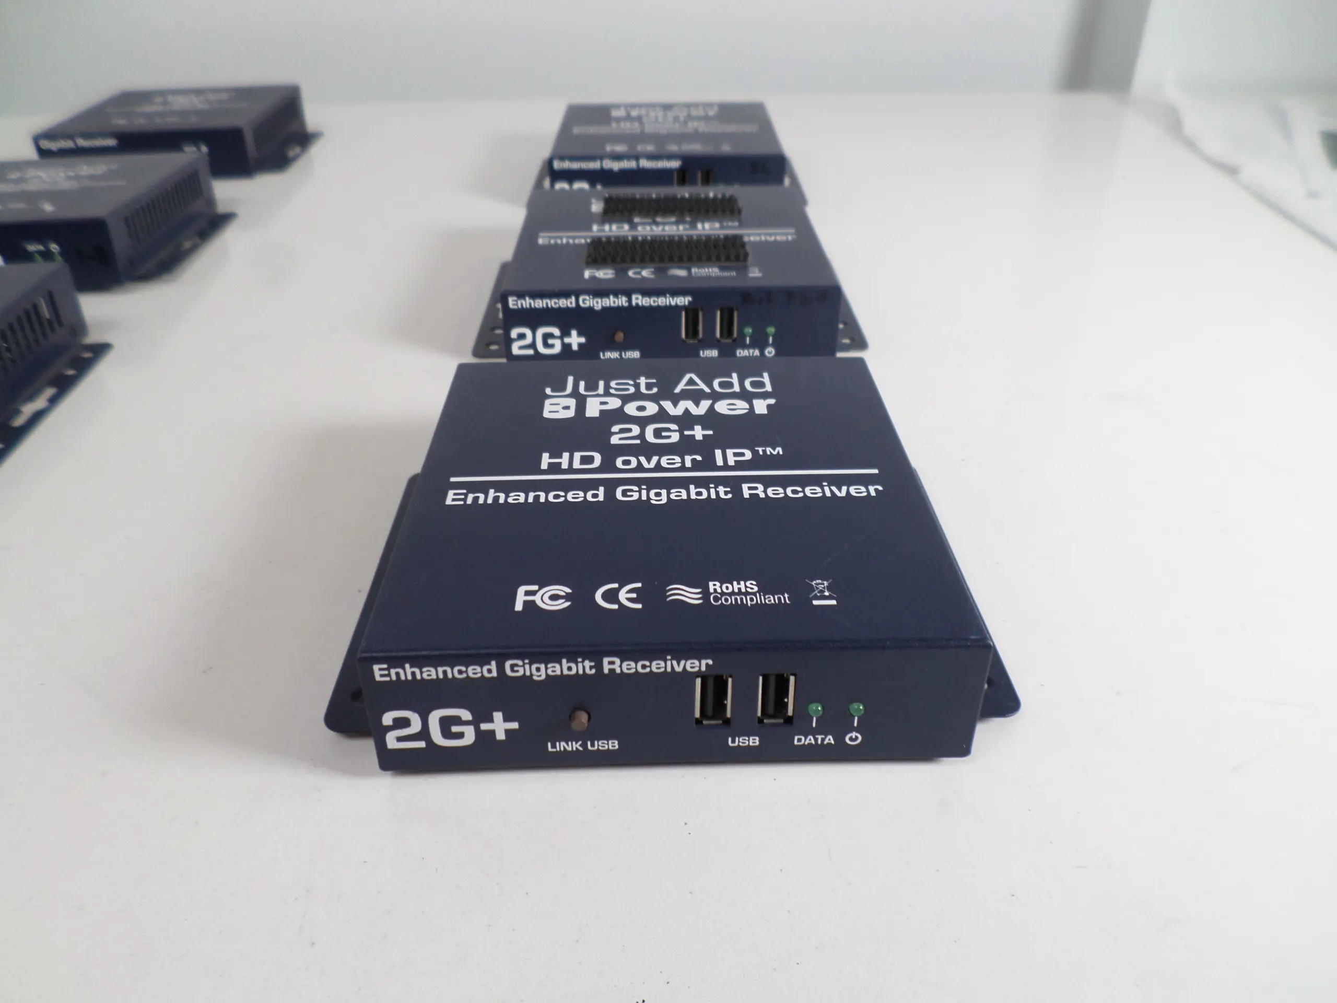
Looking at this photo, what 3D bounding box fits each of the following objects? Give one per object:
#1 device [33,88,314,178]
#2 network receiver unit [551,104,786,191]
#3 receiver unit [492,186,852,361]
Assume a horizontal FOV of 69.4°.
[{"bbox_3d":[-0.327,-0.248,0.652,0.142,0.033,0.135,-3,33,-3],"label":"device"},{"bbox_3d":[-0.001,-0.210,0.588,0.142,0.033,0.135,-1,33,0],"label":"network receiver unit"},{"bbox_3d":[0.000,-0.102,0.423,0.142,0.033,0.135,-1,33,-1],"label":"receiver unit"}]

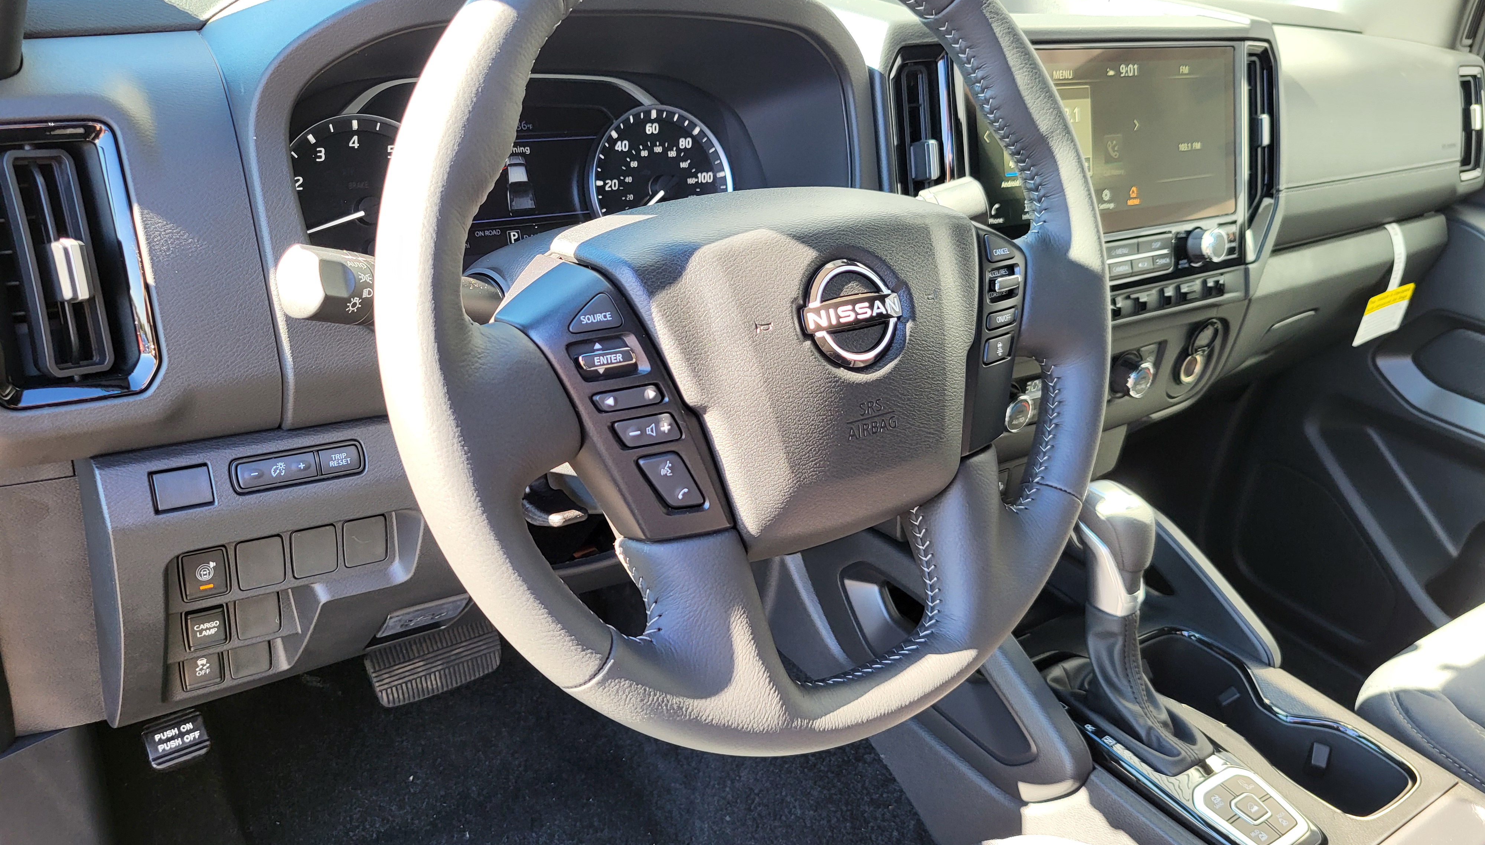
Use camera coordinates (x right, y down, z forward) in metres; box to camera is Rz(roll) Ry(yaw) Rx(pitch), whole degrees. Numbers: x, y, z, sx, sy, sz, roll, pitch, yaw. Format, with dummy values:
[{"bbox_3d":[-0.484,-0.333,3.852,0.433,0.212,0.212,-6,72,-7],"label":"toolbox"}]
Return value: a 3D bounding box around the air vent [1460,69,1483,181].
[{"bbox_3d":[0.751,-0.313,1.181,0.060,0.116,0.035,-13,12,-32],"label":"air vent"}]

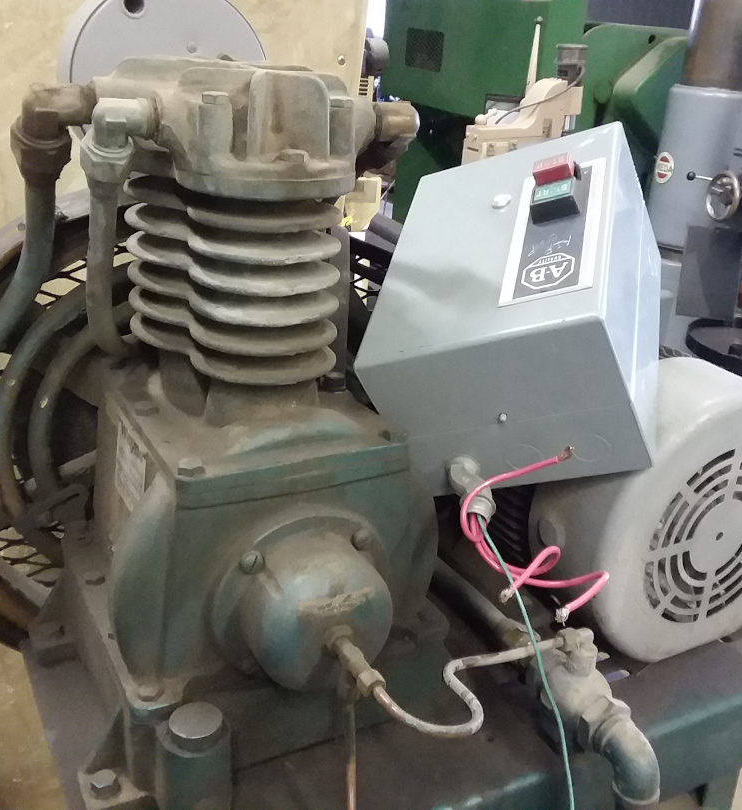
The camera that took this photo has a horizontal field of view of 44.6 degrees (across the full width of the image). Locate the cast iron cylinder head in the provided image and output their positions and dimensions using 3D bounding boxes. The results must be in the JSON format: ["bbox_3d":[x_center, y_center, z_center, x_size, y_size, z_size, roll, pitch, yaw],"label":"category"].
[{"bbox_3d":[-0.091,-0.193,0.614,0.165,0.071,0.197,-8,25,-28],"label":"cast iron cylinder head"}]

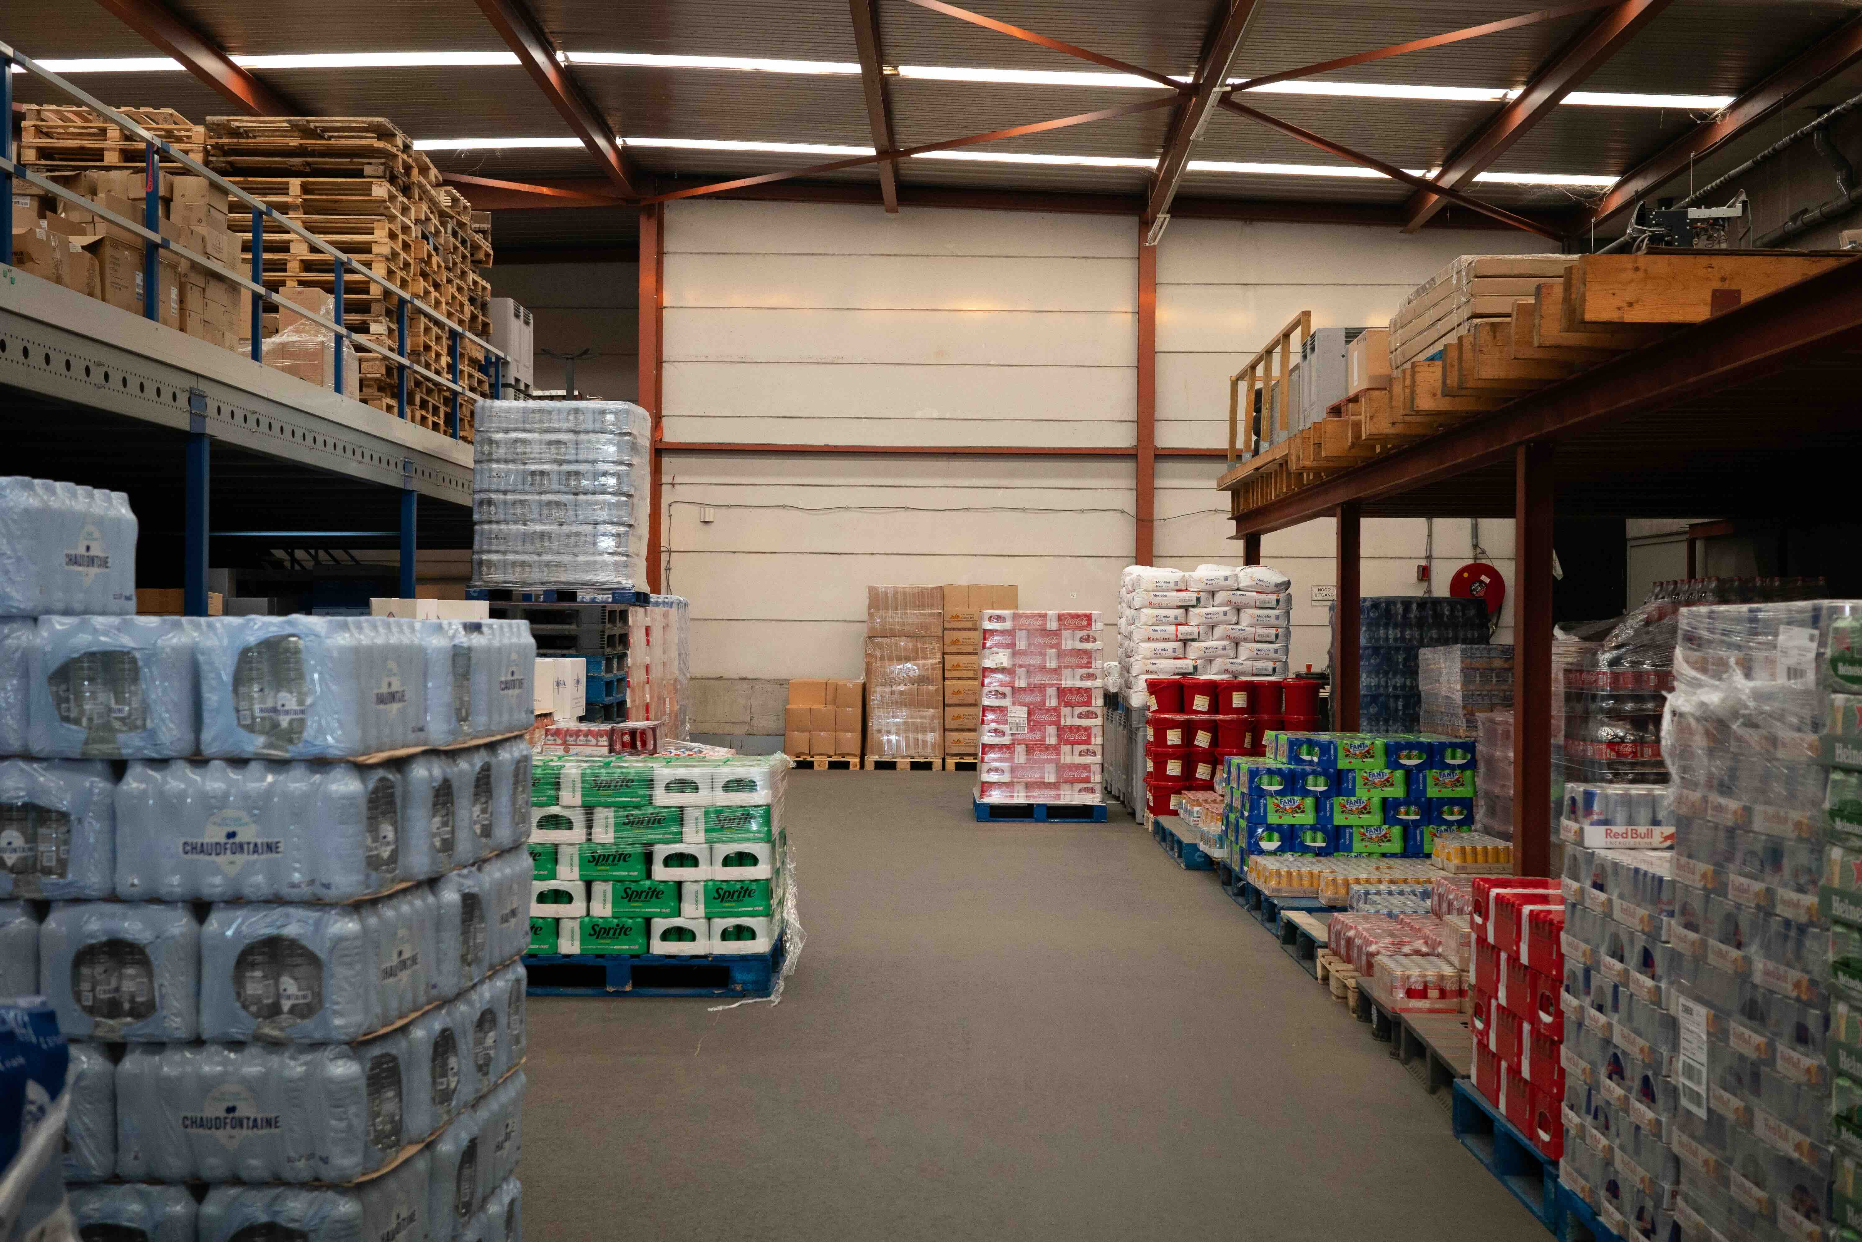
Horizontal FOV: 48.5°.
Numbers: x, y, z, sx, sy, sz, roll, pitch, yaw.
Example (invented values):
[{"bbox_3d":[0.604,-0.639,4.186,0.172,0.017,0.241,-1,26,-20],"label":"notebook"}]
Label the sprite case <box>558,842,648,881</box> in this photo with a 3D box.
[{"bbox_3d":[-1.289,0.950,8.256,0.348,0.147,0.232,1,0,1],"label":"sprite case"}]

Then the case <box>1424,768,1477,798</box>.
[{"bbox_3d":[2.675,0.845,10.860,0.317,0.147,0.235,0,0,0],"label":"case"}]

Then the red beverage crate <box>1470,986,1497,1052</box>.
[{"bbox_3d":[1.700,1.094,5.728,0.348,0.147,0.235,0,0,-1],"label":"red beverage crate"}]

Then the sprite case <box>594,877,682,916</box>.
[{"bbox_3d":[-1.169,1.103,8.320,0.352,0.146,0.234,1,0,0],"label":"sprite case"}]

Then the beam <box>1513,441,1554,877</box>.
[{"bbox_3d":[2.847,0.351,9.782,0.133,2.369,0.140,1,0,1],"label":"beam"}]

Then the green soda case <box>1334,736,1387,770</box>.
[{"bbox_3d":[2.212,0.694,10.861,0.314,0.147,0.235,0,0,0],"label":"green soda case"}]

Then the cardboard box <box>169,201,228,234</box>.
[{"bbox_3d":[-4.127,-2.255,11.675,0.207,0.135,0.317,1,0,1],"label":"cardboard box"}]

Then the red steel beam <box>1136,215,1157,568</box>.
[{"bbox_3d":[2.365,-1.421,22.811,0.197,6.048,0.200,0,0,0],"label":"red steel beam"}]

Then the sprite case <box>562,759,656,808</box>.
[{"bbox_3d":[-1.282,0.656,8.310,0.356,0.148,0.234,1,0,0],"label":"sprite case"}]

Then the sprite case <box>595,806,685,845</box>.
[{"bbox_3d":[-1.150,0.795,8.251,0.355,0.147,0.235,0,0,0],"label":"sprite case"}]

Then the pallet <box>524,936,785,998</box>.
[{"bbox_3d":[-1.235,1.410,8.700,1.200,0.162,1.000,1,0,0],"label":"pallet"}]

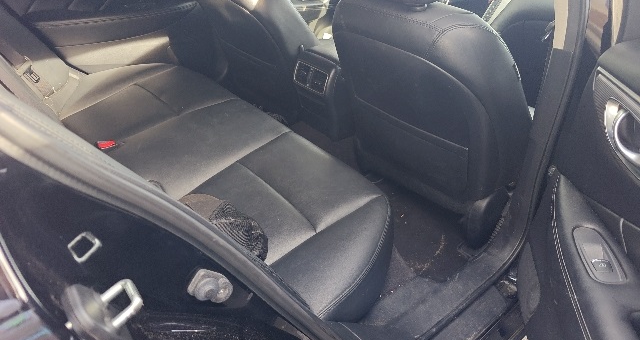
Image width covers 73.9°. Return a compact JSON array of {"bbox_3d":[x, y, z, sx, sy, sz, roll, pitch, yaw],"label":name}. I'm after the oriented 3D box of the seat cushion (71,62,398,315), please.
[{"bbox_3d":[-0.365,-0.016,1.217,0.510,0.208,1.295,-27,43,-31],"label":"seat cushion"}]

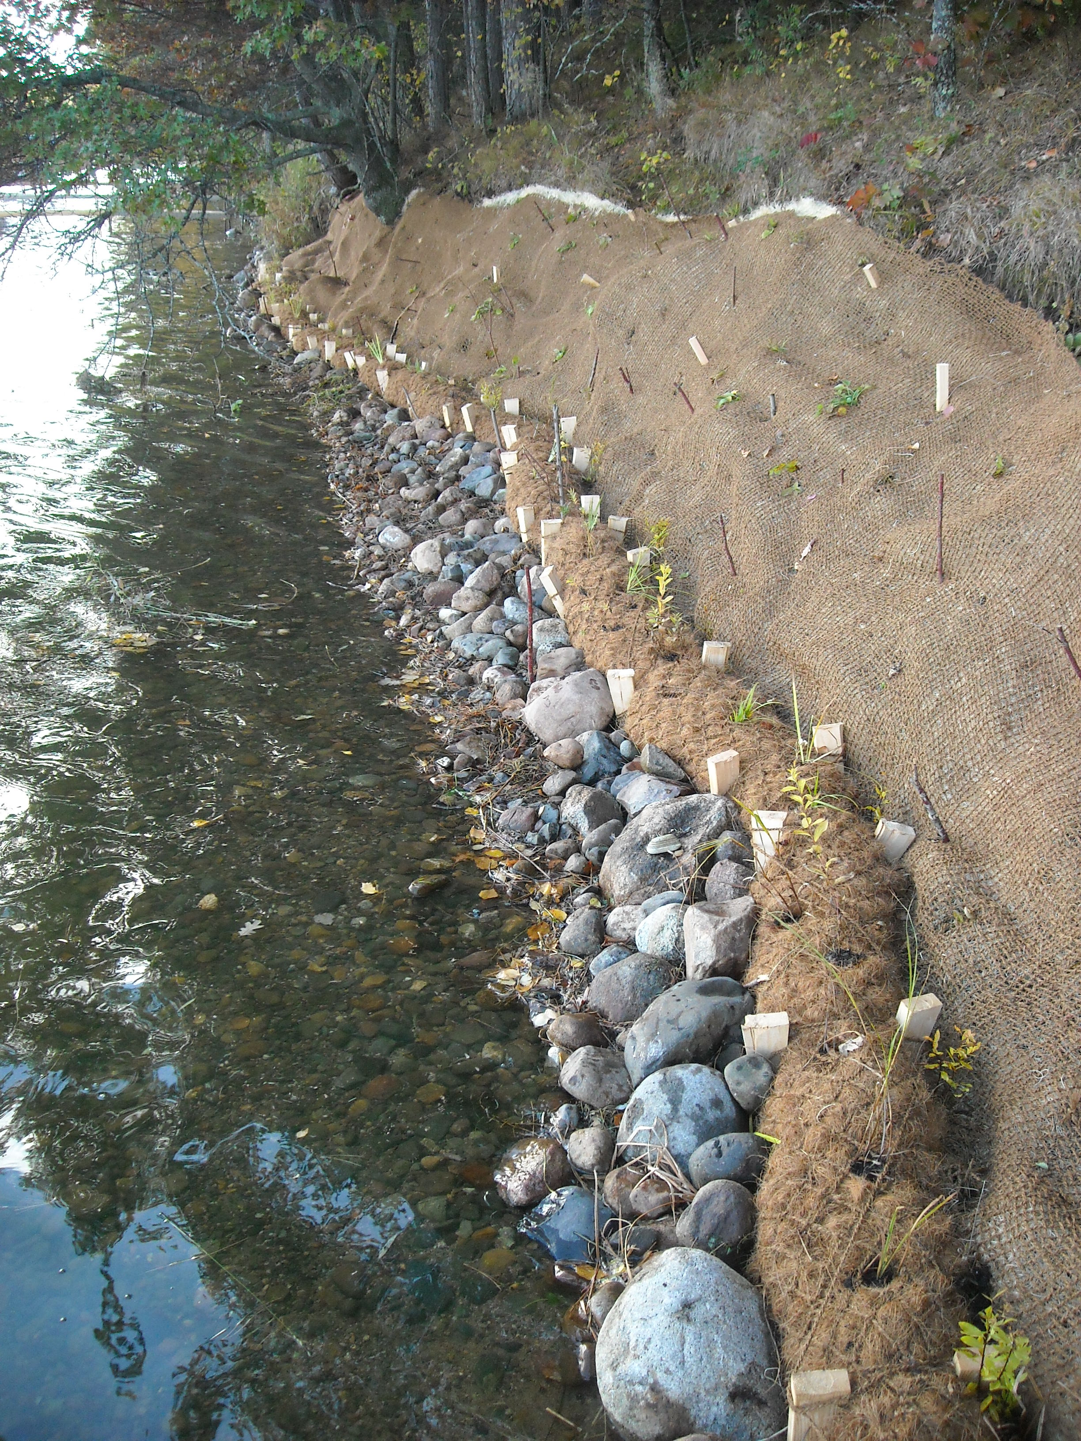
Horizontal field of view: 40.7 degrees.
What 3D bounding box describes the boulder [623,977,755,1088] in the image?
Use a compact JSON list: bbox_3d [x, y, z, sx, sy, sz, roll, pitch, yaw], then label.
[{"bbox_3d":[0.316,0.668,3.140,0.200,0.185,0.345,18,27,39],"label":"boulder"}]

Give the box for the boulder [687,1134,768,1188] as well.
[{"bbox_3d":[0.373,0.871,2.875,0.164,0.101,0.123,-4,21,-9],"label":"boulder"}]

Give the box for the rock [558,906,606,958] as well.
[{"bbox_3d":[0.104,0.524,3.601,0.120,0.120,0.130,0,21,0],"label":"rock"}]

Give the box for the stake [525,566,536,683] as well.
[{"bbox_3d":[-0.041,-0.348,5.457,0.024,0.476,0.024,-2,21,1],"label":"stake"}]

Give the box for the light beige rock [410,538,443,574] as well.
[{"bbox_3d":[-0.583,-0.838,7.433,0.172,0.165,0.158,0,21,0],"label":"light beige rock"}]

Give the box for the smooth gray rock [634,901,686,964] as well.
[{"bbox_3d":[0.310,0.544,3.704,0.145,0.152,0.140,-4,21,-9],"label":"smooth gray rock"}]

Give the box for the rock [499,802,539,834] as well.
[{"bbox_3d":[-0.064,0.302,4.483,0.130,0.085,0.105,-11,23,-28],"label":"rock"}]

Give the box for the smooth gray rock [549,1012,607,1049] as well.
[{"bbox_3d":[0.089,0.735,3.428,0.149,0.087,0.106,4,21,9],"label":"smooth gray rock"}]

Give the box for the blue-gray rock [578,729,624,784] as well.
[{"bbox_3d":[0.192,0.120,4.711,0.160,0.160,0.200,-4,21,-9],"label":"blue-gray rock"}]

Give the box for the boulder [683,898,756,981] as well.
[{"bbox_3d":[0.427,0.528,3.485,0.175,0.180,0.205,4,21,9],"label":"boulder"}]

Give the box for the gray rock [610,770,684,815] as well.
[{"bbox_3d":[0.317,0.218,4.423,0.215,0.110,0.165,-7,22,-19],"label":"gray rock"}]

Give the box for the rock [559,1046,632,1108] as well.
[{"bbox_3d":[0.121,0.767,3.132,0.135,0.110,0.165,-19,28,-41],"label":"rock"}]

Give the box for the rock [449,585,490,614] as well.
[{"bbox_3d":[-0.300,-0.509,6.157,0.175,0.125,0.150,0,21,0],"label":"rock"}]

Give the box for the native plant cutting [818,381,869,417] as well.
[{"bbox_3d":[1.349,-1.434,6.500,0.210,0.140,0.200,0,21,0],"label":"native plant cutting"}]

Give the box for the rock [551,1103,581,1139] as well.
[{"bbox_3d":[0.054,0.817,2.983,0.062,0.060,0.070,0,21,0],"label":"rock"}]

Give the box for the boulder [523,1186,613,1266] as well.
[{"bbox_3d":[0.056,0.947,2.738,0.170,0.115,0.150,-8,22,-21],"label":"boulder"}]

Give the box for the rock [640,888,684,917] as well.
[{"bbox_3d":[0.322,0.482,3.808,0.125,0.073,0.083,-7,22,-19],"label":"rock"}]

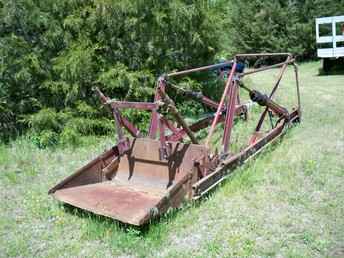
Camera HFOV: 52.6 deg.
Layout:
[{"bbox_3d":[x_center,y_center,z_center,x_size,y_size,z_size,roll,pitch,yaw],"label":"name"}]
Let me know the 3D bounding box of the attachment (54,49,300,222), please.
[{"bbox_3d":[0.586,-0.335,5.169,1.270,1.380,4.900,8,16,32],"label":"attachment"}]

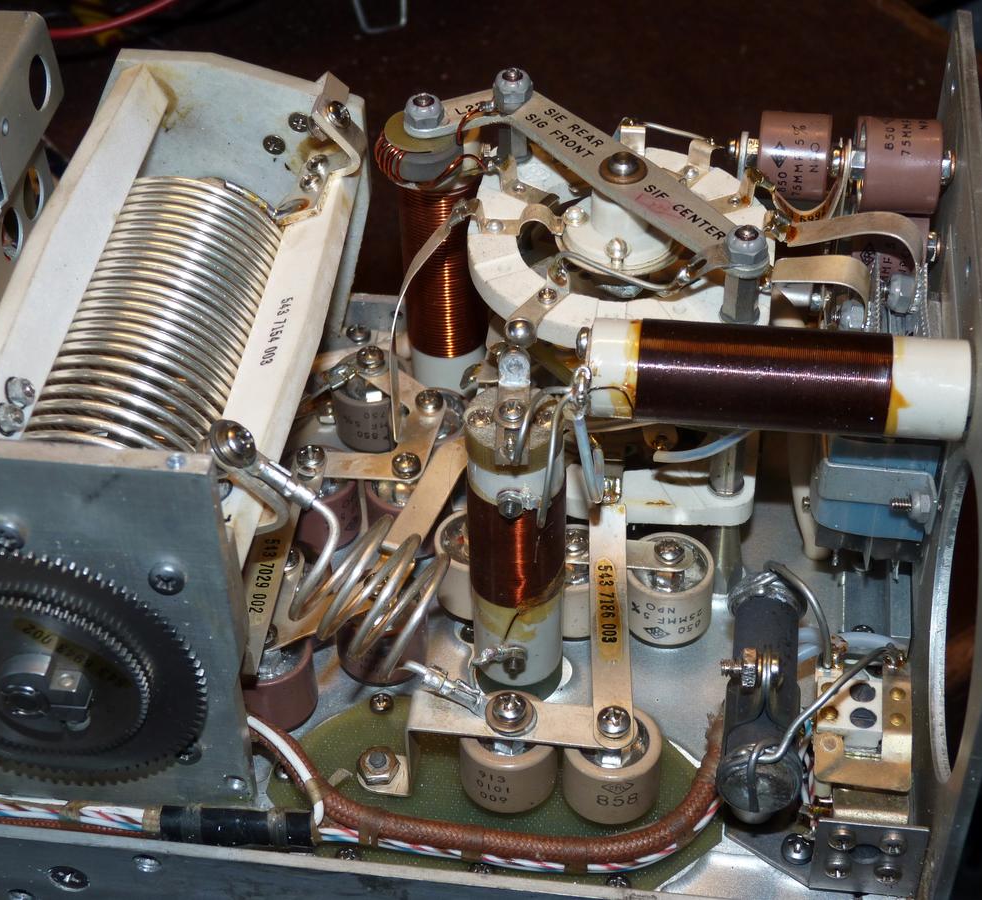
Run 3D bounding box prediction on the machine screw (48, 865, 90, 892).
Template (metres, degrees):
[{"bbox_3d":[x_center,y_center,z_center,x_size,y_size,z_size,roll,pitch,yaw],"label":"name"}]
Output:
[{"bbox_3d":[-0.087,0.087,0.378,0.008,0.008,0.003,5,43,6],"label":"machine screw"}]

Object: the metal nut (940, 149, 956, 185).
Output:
[{"bbox_3d":[0.115,-0.071,0.461,0.004,0.009,0.009,5,43,6],"label":"metal nut"}]

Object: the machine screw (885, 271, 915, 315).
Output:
[{"bbox_3d":[0.090,-0.034,0.400,0.007,0.009,0.009,5,42,7],"label":"machine screw"}]

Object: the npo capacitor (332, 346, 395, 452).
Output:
[{"bbox_3d":[-0.031,-0.013,0.492,0.021,0.017,0.021,4,43,7],"label":"npo capacitor"}]

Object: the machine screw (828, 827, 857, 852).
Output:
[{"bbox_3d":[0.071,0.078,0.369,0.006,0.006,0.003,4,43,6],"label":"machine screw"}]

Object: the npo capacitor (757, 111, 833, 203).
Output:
[{"bbox_3d":[0.077,-0.074,0.465,0.017,0.021,0.021,5,43,6],"label":"npo capacitor"}]

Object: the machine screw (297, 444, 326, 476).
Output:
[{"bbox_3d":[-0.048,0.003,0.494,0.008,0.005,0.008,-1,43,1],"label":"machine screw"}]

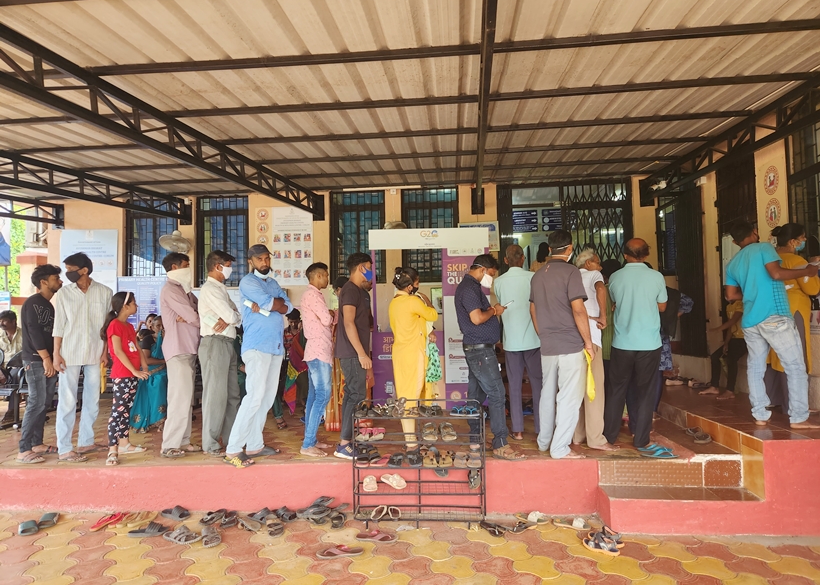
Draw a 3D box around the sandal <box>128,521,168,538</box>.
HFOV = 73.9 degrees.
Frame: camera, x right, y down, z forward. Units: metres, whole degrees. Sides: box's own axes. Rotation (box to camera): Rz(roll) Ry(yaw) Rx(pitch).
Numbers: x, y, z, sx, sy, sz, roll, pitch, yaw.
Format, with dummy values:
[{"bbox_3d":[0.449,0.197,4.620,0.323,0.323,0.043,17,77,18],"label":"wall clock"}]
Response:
[{"bbox_3d":[-1.799,1.622,3.767,0.275,0.085,0.100,0,-4,-15],"label":"sandal"}]

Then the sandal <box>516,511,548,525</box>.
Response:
[{"bbox_3d":[0.851,1.546,3.807,0.250,0.085,0.100,-2,-4,21],"label":"sandal"}]

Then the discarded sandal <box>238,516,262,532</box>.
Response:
[{"bbox_3d":[-1.115,1.616,3.802,0.250,0.070,0.095,4,0,40],"label":"discarded sandal"}]

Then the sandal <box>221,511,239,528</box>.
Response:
[{"bbox_3d":[-1.264,1.575,3.838,0.100,0.075,0.250,0,-3,-15],"label":"sandal"}]

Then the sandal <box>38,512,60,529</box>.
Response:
[{"bbox_3d":[-2.546,1.583,3.854,0.105,0.080,0.250,1,-4,-25],"label":"sandal"}]

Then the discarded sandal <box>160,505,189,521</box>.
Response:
[{"bbox_3d":[-1.749,1.639,4.069,0.255,0.085,0.100,-3,-4,26],"label":"discarded sandal"}]

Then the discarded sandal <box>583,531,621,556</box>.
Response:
[{"bbox_3d":[1.171,1.507,3.328,0.260,0.100,0.100,-4,-4,43],"label":"discarded sandal"}]

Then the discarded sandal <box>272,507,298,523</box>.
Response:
[{"bbox_3d":[-0.931,1.617,4.016,0.250,0.085,0.100,-4,-4,36],"label":"discarded sandal"}]

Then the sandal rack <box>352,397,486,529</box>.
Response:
[{"bbox_3d":[0.073,1.163,3.819,0.911,0.875,0.290,-1,-3,4],"label":"sandal rack"}]

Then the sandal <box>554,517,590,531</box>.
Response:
[{"bbox_3d":[1.104,1.556,3.729,0.260,0.080,0.095,-3,-4,25],"label":"sandal"}]

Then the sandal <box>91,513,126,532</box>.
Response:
[{"bbox_3d":[-2.229,1.663,3.999,0.090,0.050,0.280,-2,-4,8],"label":"sandal"}]

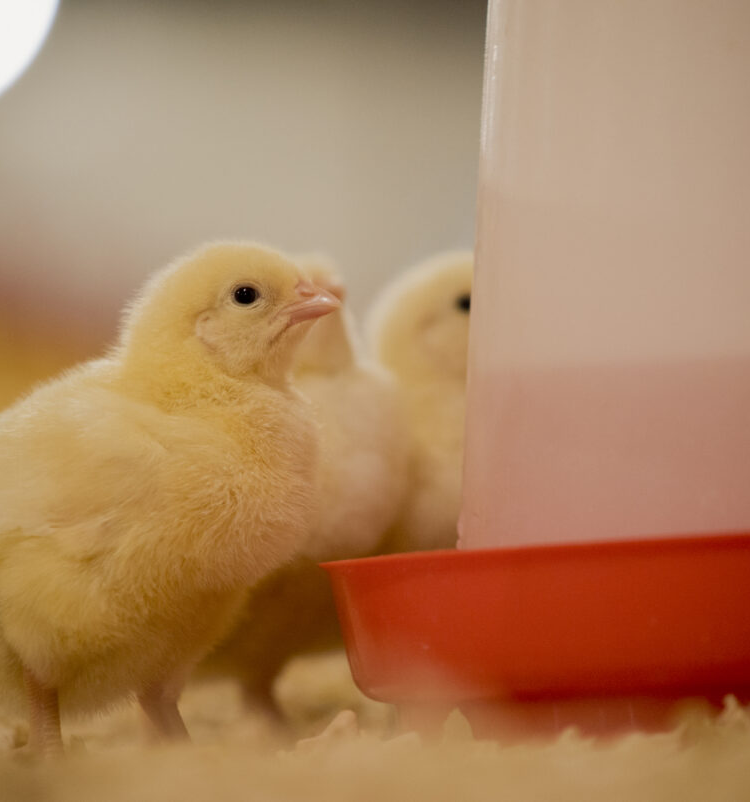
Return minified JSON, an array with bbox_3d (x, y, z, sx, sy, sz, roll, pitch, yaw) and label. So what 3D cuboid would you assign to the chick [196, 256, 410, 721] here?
[{"bbox_3d":[-0.027,0.022,1.350,0.088,0.110,0.063,0,-1,38],"label":"chick"}]

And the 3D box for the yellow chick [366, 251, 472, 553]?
[{"bbox_3d":[0.009,0.022,1.410,0.088,0.115,0.063,0,-1,30],"label":"yellow chick"}]

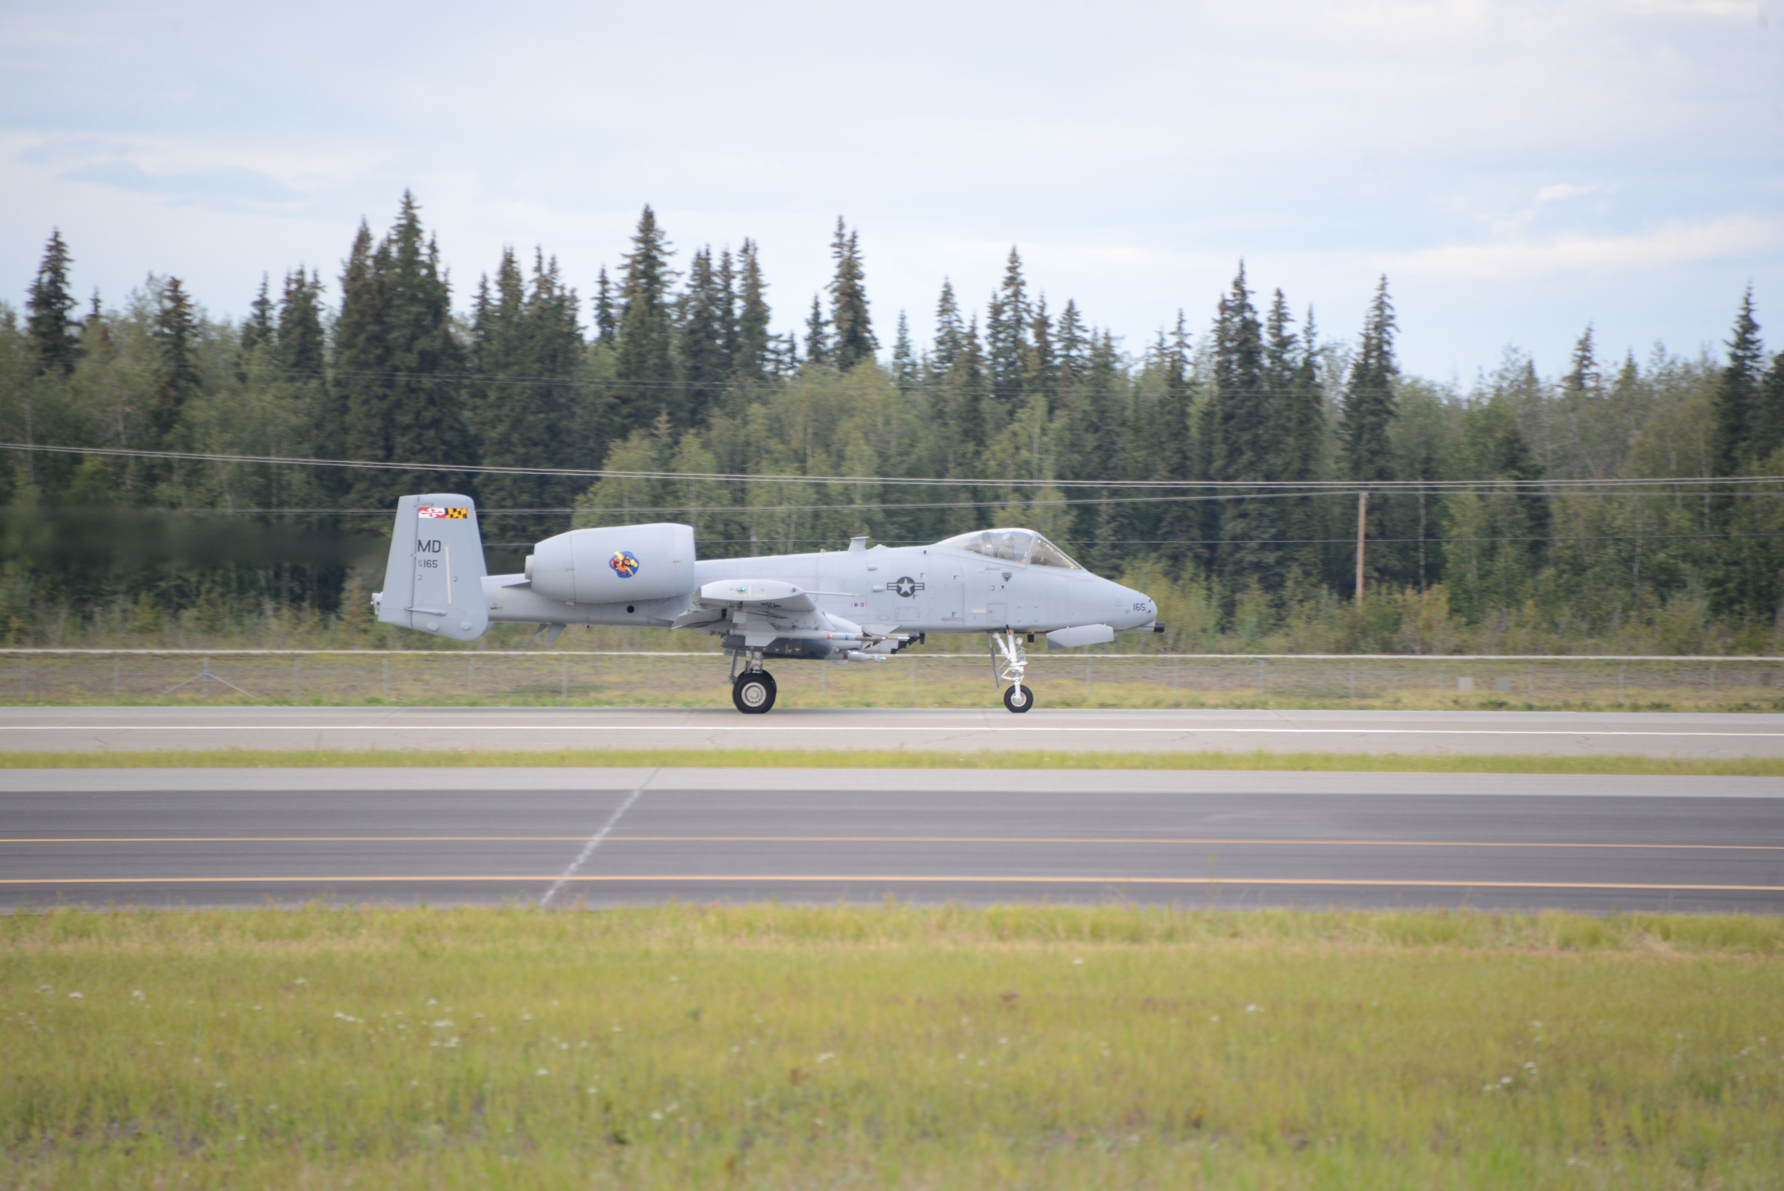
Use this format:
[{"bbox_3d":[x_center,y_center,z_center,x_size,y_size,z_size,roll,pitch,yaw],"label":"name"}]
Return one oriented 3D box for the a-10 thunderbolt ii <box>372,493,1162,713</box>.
[{"bbox_3d":[-2.534,0.171,304.500,16.260,4.470,17.530,0,0,-1],"label":"a-10 thunderbolt ii"}]

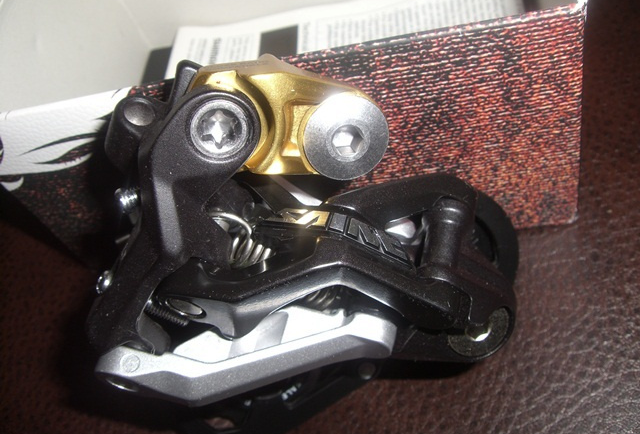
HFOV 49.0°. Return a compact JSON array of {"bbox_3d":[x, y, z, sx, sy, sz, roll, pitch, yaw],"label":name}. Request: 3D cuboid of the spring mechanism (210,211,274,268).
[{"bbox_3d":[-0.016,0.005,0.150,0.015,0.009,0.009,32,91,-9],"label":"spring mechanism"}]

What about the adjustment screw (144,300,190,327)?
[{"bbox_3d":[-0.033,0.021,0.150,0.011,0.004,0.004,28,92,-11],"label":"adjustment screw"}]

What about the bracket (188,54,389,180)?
[{"bbox_3d":[-0.007,-0.021,0.146,0.040,0.020,0.022,5,99,-15],"label":"bracket"}]

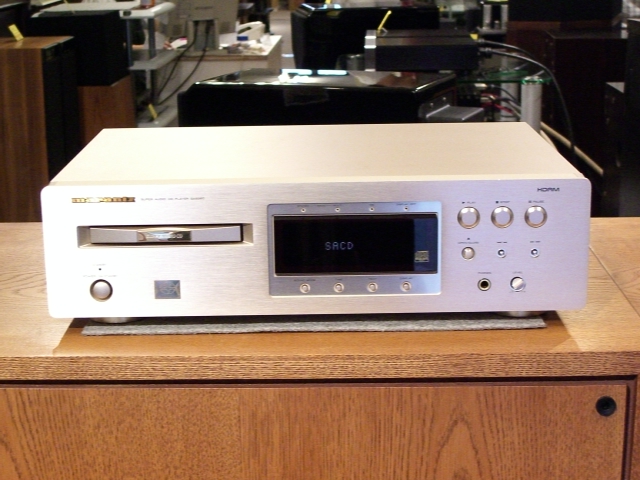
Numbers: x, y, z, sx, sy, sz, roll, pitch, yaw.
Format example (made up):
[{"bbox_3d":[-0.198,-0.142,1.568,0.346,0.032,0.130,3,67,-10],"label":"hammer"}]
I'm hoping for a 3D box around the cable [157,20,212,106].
[{"bbox_3d":[-0.582,-0.758,5.400,0.240,0.370,0.150,-1,14,0],"label":"cable"}]

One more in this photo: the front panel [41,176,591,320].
[{"bbox_3d":[-0.002,0.006,1.024,0.440,0.111,0.025,-1,14,0],"label":"front panel"}]

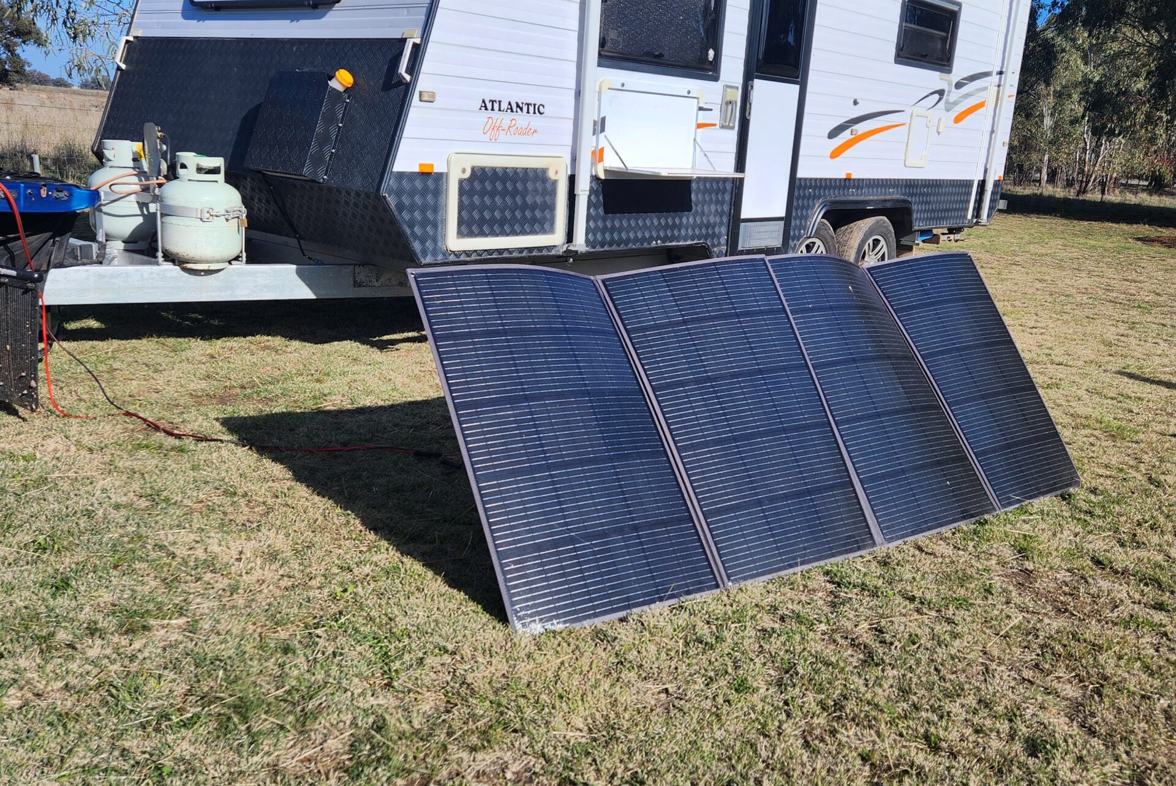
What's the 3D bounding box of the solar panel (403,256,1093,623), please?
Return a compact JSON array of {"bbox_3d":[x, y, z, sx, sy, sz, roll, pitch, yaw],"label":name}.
[{"bbox_3d":[0.695,0.033,3.551,2.600,1.080,0.190,-7,-21,-34],"label":"solar panel"}]

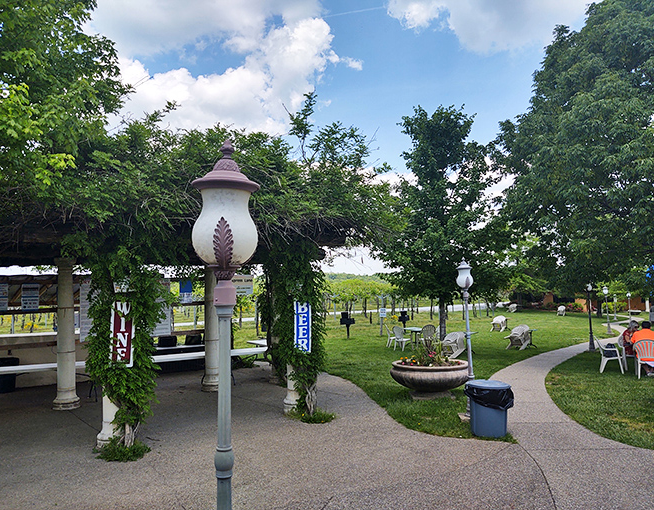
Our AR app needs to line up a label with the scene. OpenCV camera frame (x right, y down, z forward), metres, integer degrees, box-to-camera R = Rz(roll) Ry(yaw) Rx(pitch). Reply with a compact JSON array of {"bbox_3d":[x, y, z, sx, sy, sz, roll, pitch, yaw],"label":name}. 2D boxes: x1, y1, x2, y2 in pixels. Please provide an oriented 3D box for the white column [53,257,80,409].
[{"bbox_3d":[-4.252,1.261,8.750,0.430,2.466,0.430,4,-7,-40],"label":"white column"}]

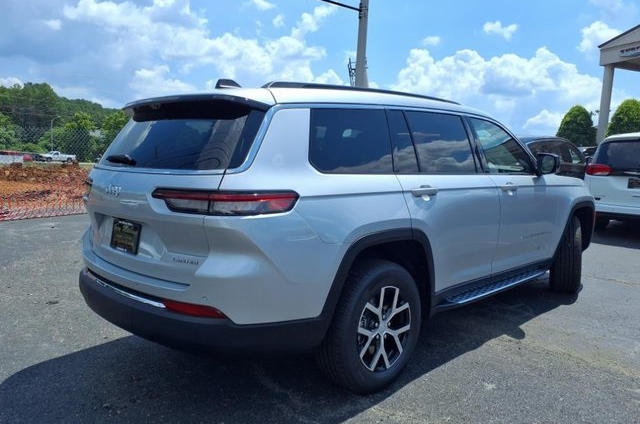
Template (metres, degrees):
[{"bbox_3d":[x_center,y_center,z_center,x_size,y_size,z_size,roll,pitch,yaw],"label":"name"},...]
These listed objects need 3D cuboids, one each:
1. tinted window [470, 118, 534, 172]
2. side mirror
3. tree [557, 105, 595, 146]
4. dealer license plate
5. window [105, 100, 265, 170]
[{"bbox_3d":[1.453,-0.501,3.962,0.900,0.420,0.050,-5,-10,-44],"label":"tinted window"},{"bbox_3d":[1.907,-0.399,4.170,0.110,0.170,0.185,-5,7,-44],"label":"side mirror"},{"bbox_3d":[12.357,-2.973,24.185,1.900,4.358,1.900,3,6,27],"label":"tree"},{"bbox_3d":[-1.062,0.136,2.729,0.020,0.165,0.315,6,-1,-44],"label":"dealer license plate"},{"bbox_3d":[-0.902,-0.402,2.827,1.420,0.410,0.130,5,-27,46],"label":"window"}]

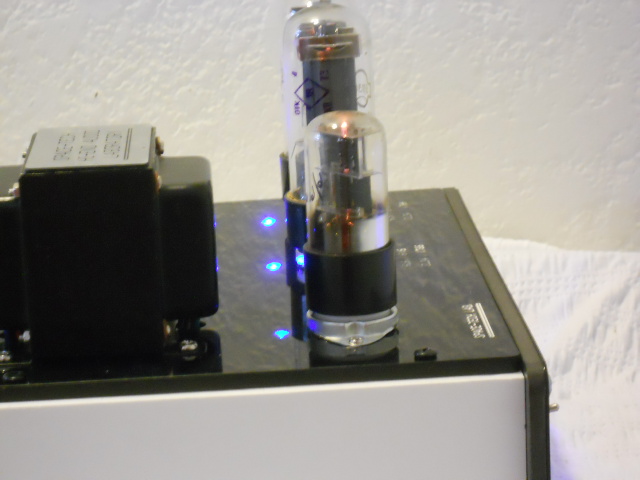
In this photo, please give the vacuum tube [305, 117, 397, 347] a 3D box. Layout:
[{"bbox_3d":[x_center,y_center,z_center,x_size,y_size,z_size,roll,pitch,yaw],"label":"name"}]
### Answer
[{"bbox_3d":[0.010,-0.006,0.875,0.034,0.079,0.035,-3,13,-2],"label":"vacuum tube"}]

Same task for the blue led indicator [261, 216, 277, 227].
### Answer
[{"bbox_3d":[-0.022,-0.008,1.060,0.006,0.003,0.006,-3,13,-2],"label":"blue led indicator"}]

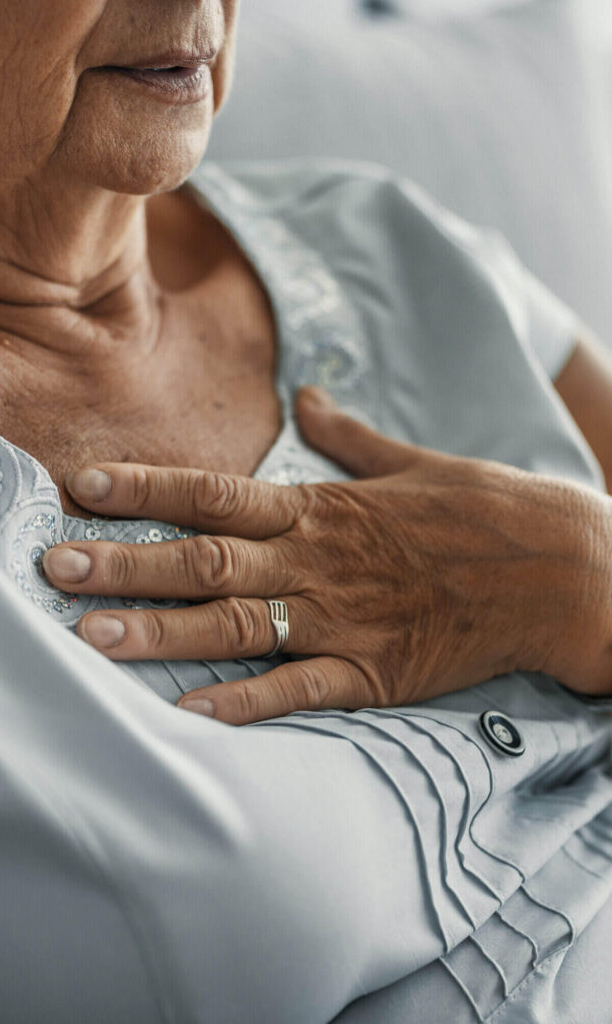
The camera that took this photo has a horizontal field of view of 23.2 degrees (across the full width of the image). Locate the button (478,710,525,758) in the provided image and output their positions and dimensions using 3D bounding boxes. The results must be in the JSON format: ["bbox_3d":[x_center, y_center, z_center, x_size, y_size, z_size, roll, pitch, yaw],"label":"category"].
[{"bbox_3d":[0.065,0.073,0.491,0.018,0.003,0.018,47,26,10],"label":"button"}]

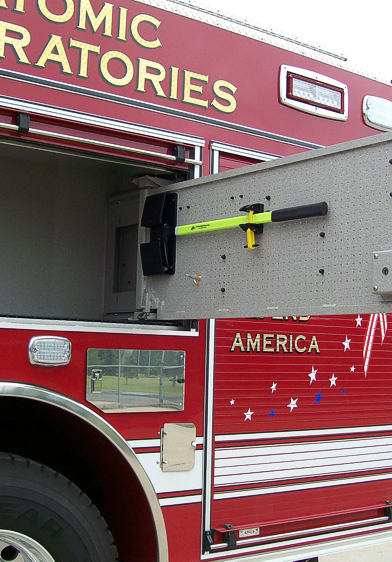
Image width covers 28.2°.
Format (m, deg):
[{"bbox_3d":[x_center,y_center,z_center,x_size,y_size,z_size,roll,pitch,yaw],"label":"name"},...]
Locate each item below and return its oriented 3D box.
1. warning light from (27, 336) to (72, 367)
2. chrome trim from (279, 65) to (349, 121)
[{"bbox_3d":[-0.503,0.243,2.694,0.166,0.108,0.040,5,-6,-35],"label":"warning light"},{"bbox_3d":[0.542,-0.854,3.538,0.430,0.228,0.035,5,-6,-35],"label":"chrome trim"}]

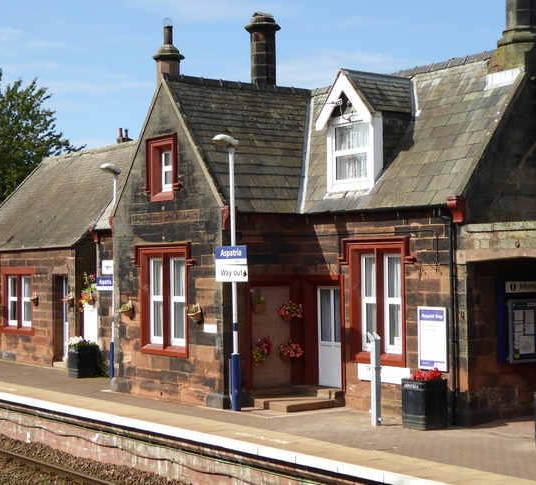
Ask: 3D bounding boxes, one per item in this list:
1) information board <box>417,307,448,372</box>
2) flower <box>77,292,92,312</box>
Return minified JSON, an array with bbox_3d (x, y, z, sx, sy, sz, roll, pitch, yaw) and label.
[{"bbox_3d":[2.920,1.697,18.755,0.060,1.105,0.695,1,-2,-38],"label":"information board"},{"bbox_3d":[-4.883,1.598,28.390,0.300,0.500,0.400,1,-2,-38],"label":"flower"}]

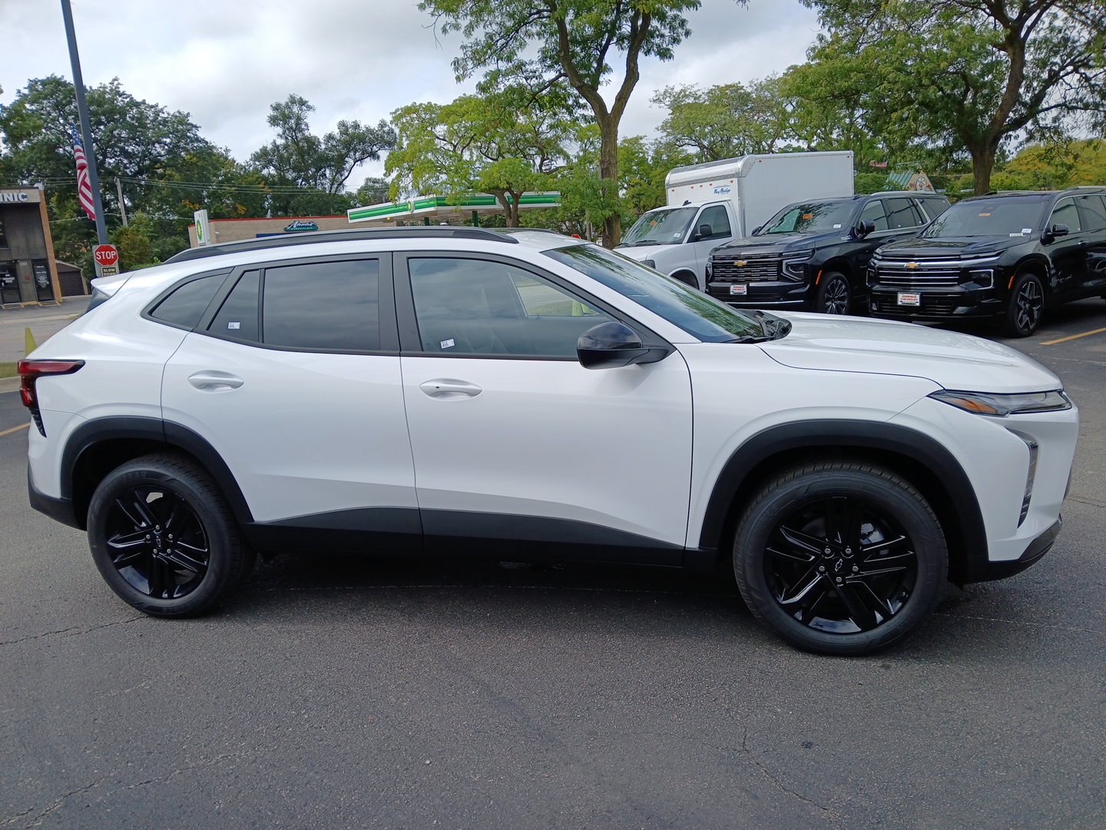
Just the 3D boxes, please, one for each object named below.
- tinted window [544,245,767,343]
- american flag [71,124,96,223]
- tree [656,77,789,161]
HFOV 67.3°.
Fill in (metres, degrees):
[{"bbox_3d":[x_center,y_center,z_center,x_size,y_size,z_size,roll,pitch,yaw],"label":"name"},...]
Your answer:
[{"bbox_3d":[0.493,-0.555,3.677,0.919,0.116,1.360,29,16,6],"label":"tinted window"},{"bbox_3d":[-9.237,-4.785,16.400,0.480,1.900,0.350,-9,12,-27],"label":"american flag"},{"bbox_3d":[7.532,-10.261,35.758,7.000,8.100,7.000,-3,11,0],"label":"tree"}]

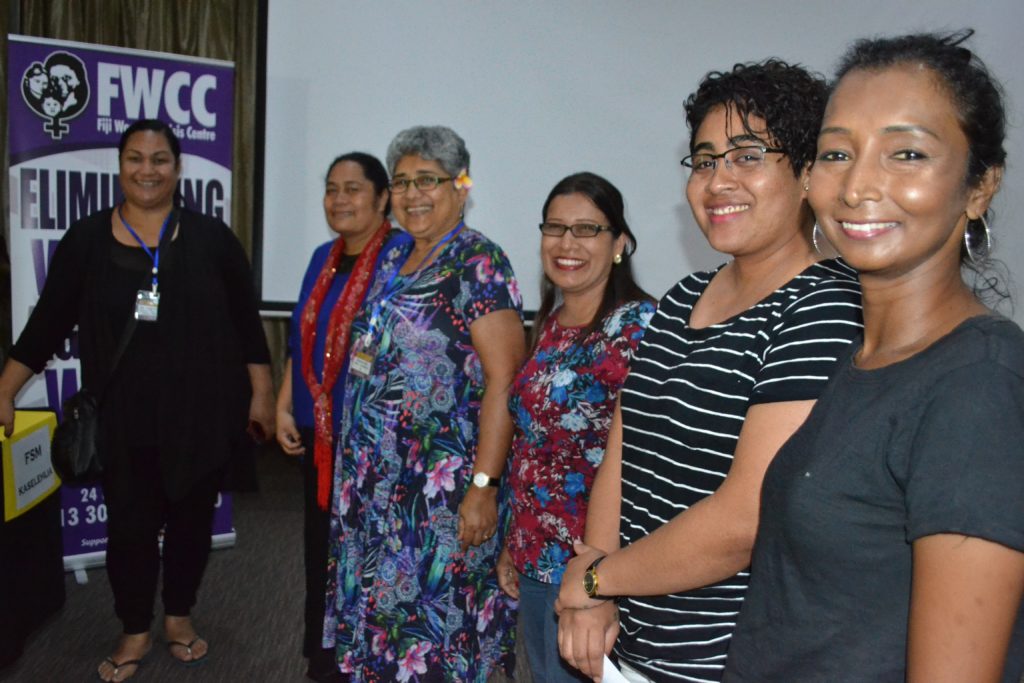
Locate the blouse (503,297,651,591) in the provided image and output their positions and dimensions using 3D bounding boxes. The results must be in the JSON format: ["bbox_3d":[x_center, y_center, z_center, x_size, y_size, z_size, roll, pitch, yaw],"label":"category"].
[{"bbox_3d":[0.147,0.193,1.730,0.400,0.550,0.260,8,9,43],"label":"blouse"}]

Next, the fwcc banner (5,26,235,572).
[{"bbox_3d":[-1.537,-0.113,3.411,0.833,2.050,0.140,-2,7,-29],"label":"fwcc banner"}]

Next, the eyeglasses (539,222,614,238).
[{"bbox_3d":[0.142,-0.214,1.732,0.137,0.042,0.140,5,7,25],"label":"eyeglasses"}]

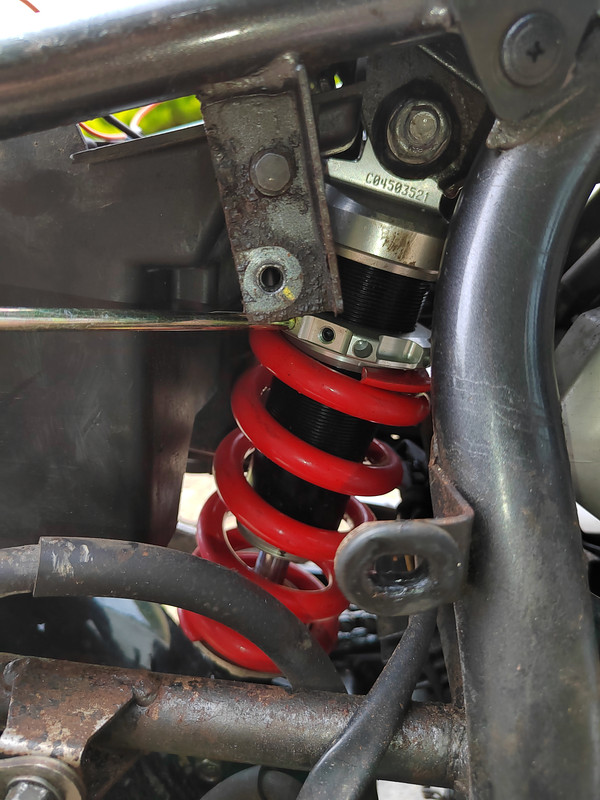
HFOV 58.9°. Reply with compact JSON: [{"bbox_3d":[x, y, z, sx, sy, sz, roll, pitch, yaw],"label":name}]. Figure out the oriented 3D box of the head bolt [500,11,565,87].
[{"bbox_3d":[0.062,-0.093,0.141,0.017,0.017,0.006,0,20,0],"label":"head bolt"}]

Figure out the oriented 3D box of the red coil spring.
[{"bbox_3d":[0.001,0.035,0.226,0.076,0.129,0.076,18,18,0],"label":"red coil spring"}]

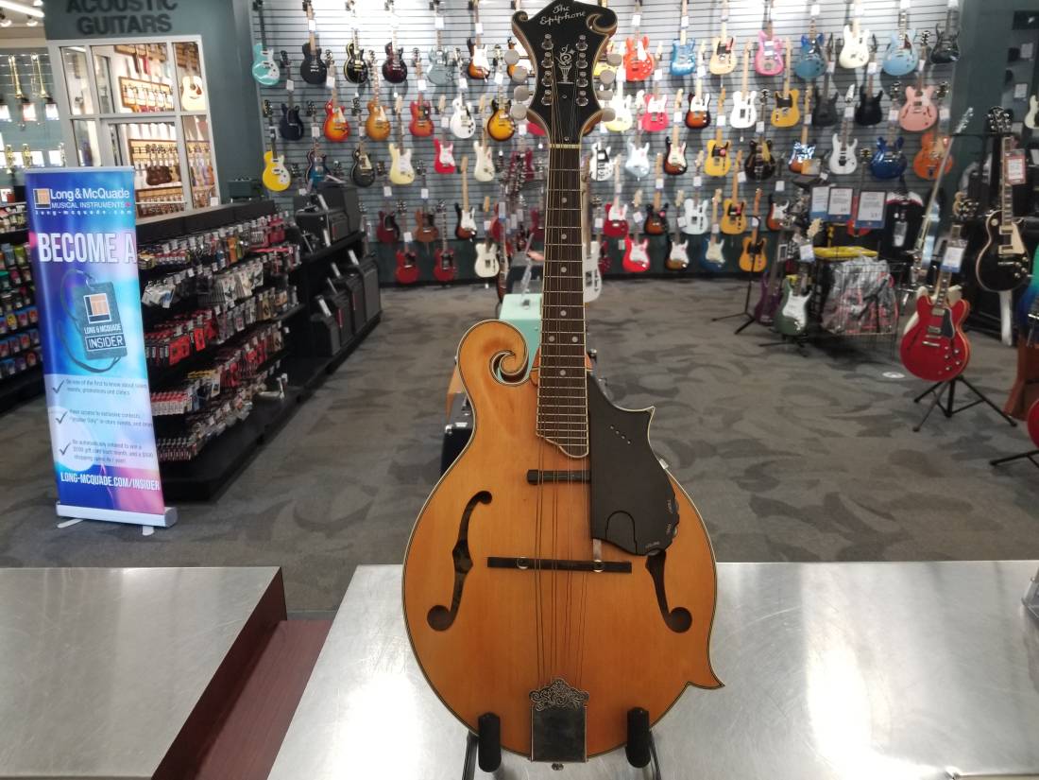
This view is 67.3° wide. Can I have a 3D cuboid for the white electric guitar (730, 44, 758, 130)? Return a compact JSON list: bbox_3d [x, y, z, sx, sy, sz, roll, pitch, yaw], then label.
[{"bbox_3d":[2.620,-3.562,9.115,0.325,0.985,0.070,11,20,39],"label":"white electric guitar"}]

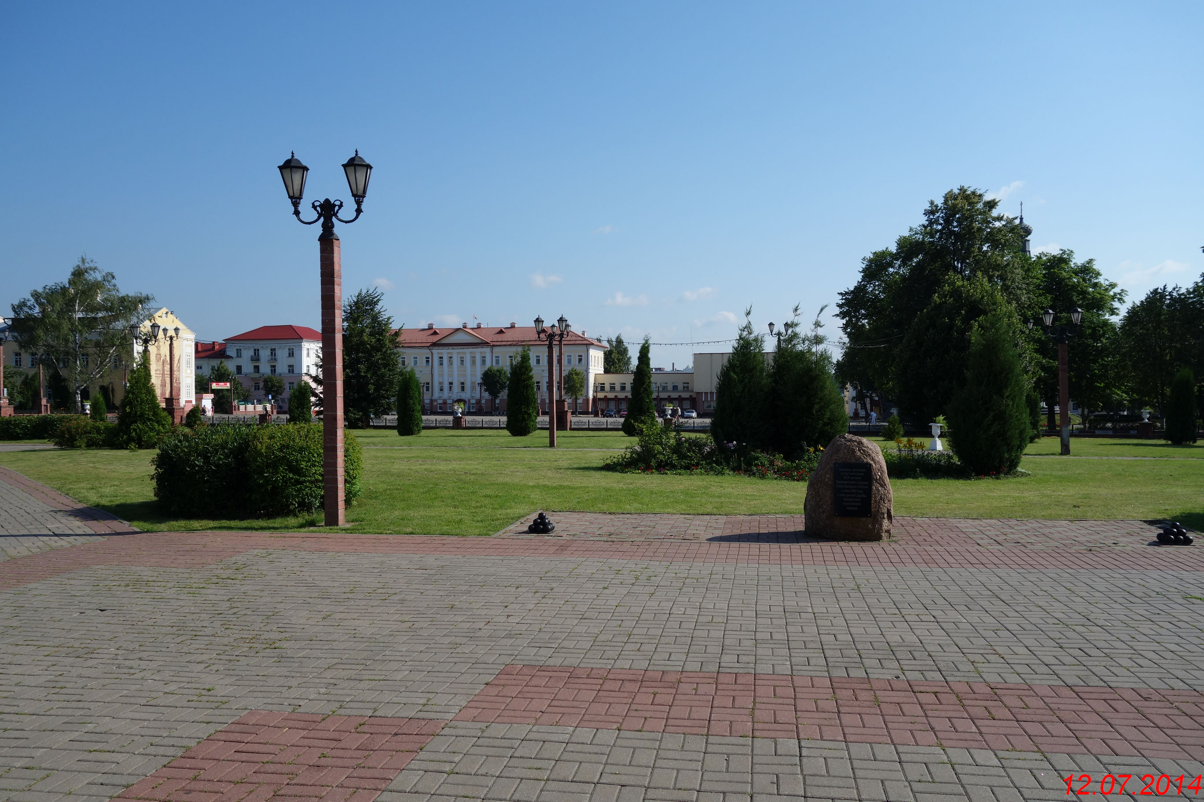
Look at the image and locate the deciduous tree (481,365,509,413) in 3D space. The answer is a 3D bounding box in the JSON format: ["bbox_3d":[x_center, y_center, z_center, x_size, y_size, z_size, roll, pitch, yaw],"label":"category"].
[{"bbox_3d":[-18.400,-2.000,160.000,4.500,8.700,4.500,0,0,0],"label":"deciduous tree"}]

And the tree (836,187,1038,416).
[{"bbox_3d":[22.141,-6.106,62.000,13.000,15.800,12.500,0,0,0],"label":"tree"}]

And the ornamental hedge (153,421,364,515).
[{"bbox_3d":[-5.117,0.957,13.900,2.850,1.280,1.850,0,0,10],"label":"ornamental hedge"}]

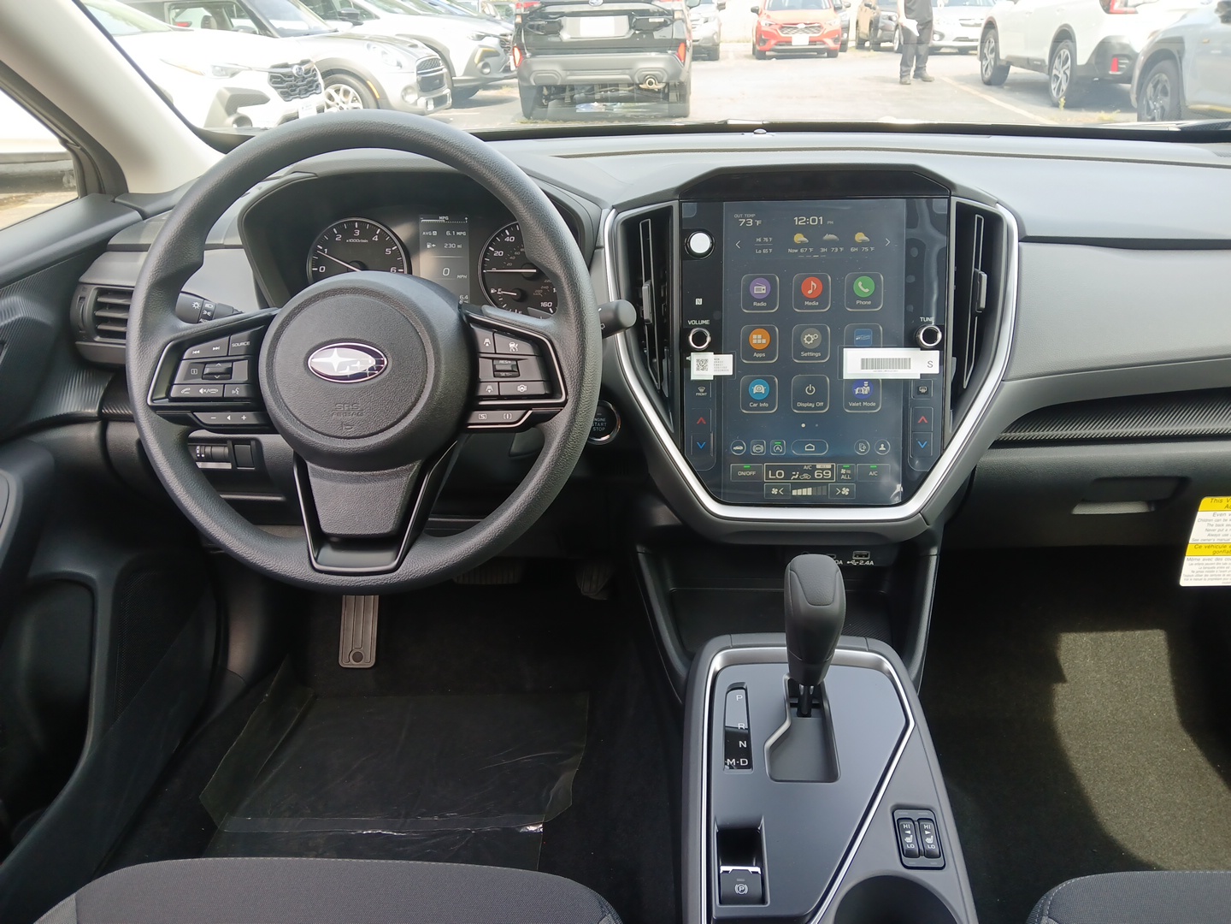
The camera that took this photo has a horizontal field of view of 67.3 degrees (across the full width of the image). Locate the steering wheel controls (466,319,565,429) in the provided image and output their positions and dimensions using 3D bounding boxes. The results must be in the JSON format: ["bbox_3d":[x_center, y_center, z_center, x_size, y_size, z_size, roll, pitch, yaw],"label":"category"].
[{"bbox_3d":[-0.078,-0.067,0.716,0.076,0.082,0.030,0,4,2],"label":"steering wheel controls"}]

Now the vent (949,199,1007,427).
[{"bbox_3d":[0.312,-0.129,0.800,0.045,0.186,0.035,0,4,2],"label":"vent"}]

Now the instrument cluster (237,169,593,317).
[{"bbox_3d":[-0.186,-0.202,0.885,0.325,0.150,0.100,0,7,2],"label":"instrument cluster"}]

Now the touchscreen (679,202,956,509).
[{"bbox_3d":[0.174,-0.096,0.807,0.231,0.267,0.025,0,4,2],"label":"touchscreen"}]

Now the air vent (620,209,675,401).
[{"bbox_3d":[0.028,-0.136,0.815,0.046,0.175,0.035,0,4,2],"label":"air vent"}]

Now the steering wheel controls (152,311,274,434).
[{"bbox_3d":[-0.319,-0.070,0.730,0.096,0.088,0.030,0,4,2],"label":"steering wheel controls"}]

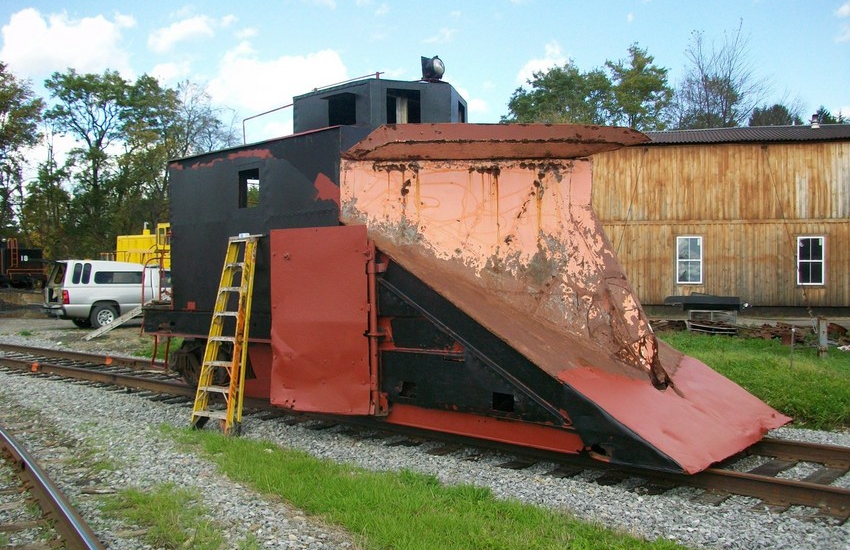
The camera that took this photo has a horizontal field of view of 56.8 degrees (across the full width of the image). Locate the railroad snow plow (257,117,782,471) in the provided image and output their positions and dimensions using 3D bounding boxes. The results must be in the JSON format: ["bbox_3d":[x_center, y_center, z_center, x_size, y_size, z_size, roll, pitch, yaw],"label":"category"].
[{"bbox_3d":[0.997,-0.072,8.628,5.036,3.320,2.850,-1,0,41],"label":"railroad snow plow"}]

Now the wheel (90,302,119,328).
[{"bbox_3d":[-9.044,1.181,22.200,0.770,0.770,0.260,-1,0,-39],"label":"wheel"}]

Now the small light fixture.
[{"bbox_3d":[0.096,-2.467,9.400,0.200,0.290,0.270,-1,0,41],"label":"small light fixture"}]

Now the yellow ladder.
[{"bbox_3d":[-2.359,0.746,9.436,0.660,2.380,0.250,-1,-13,35],"label":"yellow ladder"}]

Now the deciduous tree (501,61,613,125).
[{"bbox_3d":[8.100,-5.800,48.000,7.200,14.300,7.200,-1,0,0],"label":"deciduous tree"}]

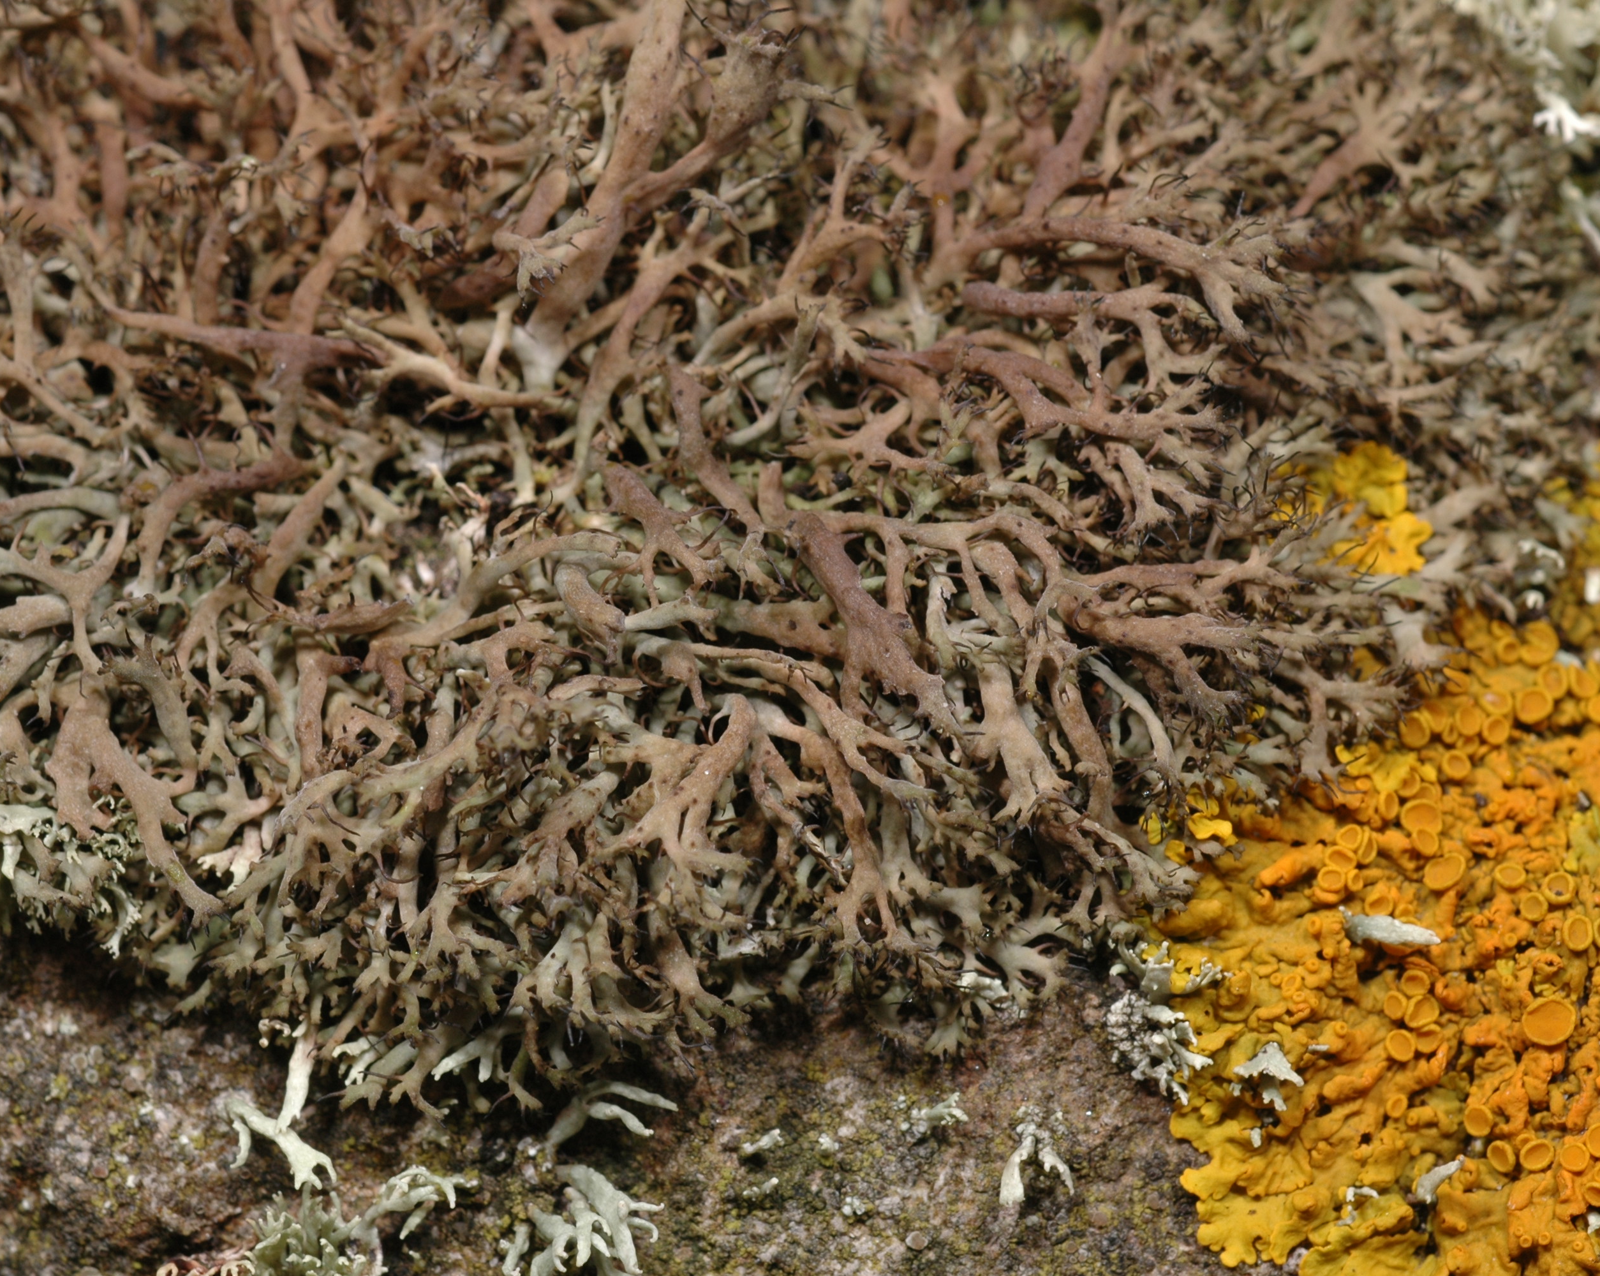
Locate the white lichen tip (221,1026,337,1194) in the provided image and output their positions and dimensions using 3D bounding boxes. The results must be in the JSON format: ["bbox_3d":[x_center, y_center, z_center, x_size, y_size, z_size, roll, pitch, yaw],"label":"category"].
[{"bbox_3d":[-0.026,0.023,0.238,0.006,0.007,0.004,0,40,0],"label":"white lichen tip"}]

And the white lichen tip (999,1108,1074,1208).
[{"bbox_3d":[0.012,0.026,0.240,0.004,0.004,0.003,0,40,0],"label":"white lichen tip"}]

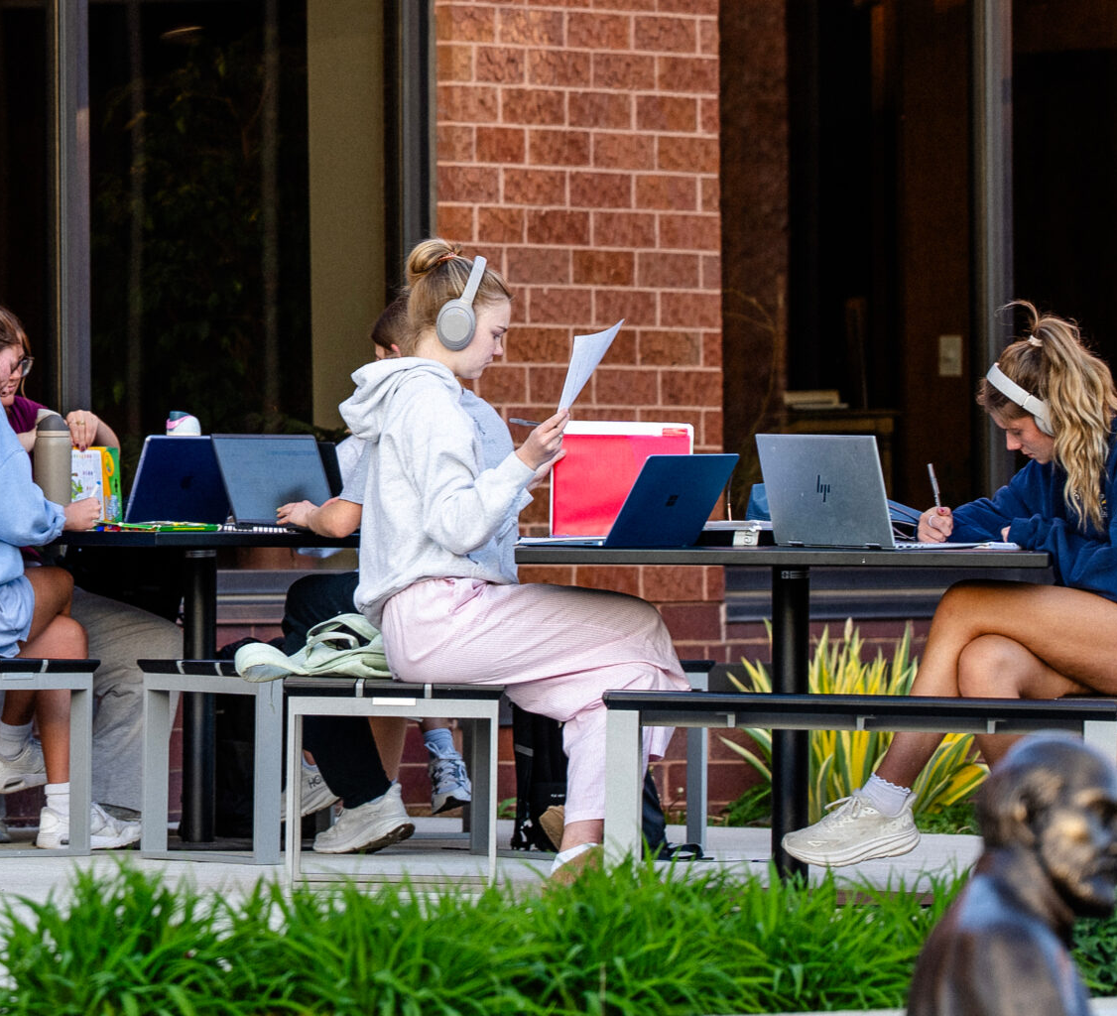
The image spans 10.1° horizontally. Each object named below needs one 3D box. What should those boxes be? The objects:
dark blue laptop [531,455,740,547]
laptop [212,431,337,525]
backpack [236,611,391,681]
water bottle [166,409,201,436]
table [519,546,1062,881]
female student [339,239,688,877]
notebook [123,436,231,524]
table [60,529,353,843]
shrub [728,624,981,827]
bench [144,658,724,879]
[{"bbox_3d":[0.147,-0.015,13.250,0.335,0.200,0.310,-1,-1,38],"label":"dark blue laptop"},{"bbox_3d":[-0.594,-0.062,15.080,0.324,0.215,0.310,-1,1,-43],"label":"laptop"},{"bbox_3d":[-0.530,0.306,14.000,0.360,0.160,0.280,0,1,-18],"label":"backpack"},{"bbox_3d":[-0.913,-0.098,15.450,0.080,0.275,0.080,-1,1,-37],"label":"water bottle"},{"bbox_3d":[0.490,0.448,13.500,1.090,0.735,1.090,0,0,5],"label":"table"},{"bbox_3d":[-0.092,0.115,13.200,0.730,1.345,0.480,0,0,2],"label":"female student"},{"bbox_3d":[-0.945,-0.066,15.220,0.304,0.210,0.305,-1,1,-38],"label":"notebook"},{"bbox_3d":[-0.835,0.420,14.850,1.070,0.735,1.070,0,-1,-40],"label":"table"},{"bbox_3d":[0.720,0.520,15.400,0.650,0.490,0.600,0,0,0],"label":"shrub"},{"bbox_3d":[-0.288,0.587,14.120,1.240,0.455,0.820,0,1,6],"label":"bench"}]

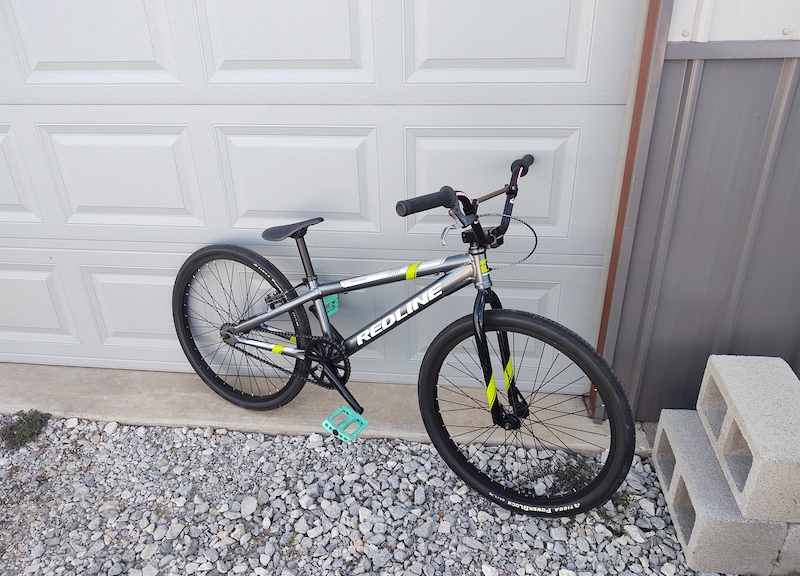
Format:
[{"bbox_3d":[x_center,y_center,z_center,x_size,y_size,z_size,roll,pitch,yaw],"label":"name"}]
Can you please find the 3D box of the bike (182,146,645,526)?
[{"bbox_3d":[-0.106,0.085,1.815,1.570,0.920,0.700,13,23,26],"label":"bike"}]

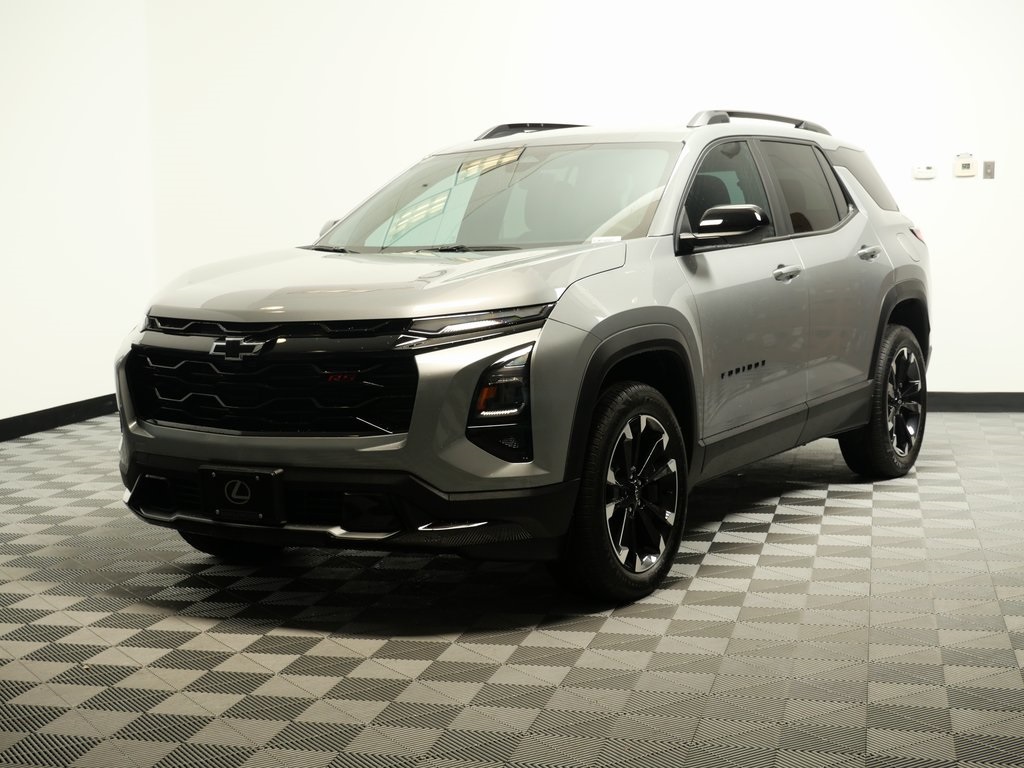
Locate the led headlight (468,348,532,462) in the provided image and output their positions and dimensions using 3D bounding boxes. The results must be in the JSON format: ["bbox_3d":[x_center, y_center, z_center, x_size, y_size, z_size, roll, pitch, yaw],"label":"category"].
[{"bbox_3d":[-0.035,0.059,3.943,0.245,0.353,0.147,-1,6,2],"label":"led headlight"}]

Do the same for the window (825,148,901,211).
[{"bbox_3d":[1.652,-0.972,6.496,0.216,0.294,0.784,3,7,34],"label":"window"}]

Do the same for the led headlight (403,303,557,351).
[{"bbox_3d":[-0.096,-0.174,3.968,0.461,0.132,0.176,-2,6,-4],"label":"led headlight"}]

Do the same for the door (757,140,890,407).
[{"bbox_3d":[1.354,-0.479,5.894,0.265,1.176,1.107,3,7,34],"label":"door"}]

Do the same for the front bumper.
[{"bbox_3d":[-0.700,0.354,4.298,1.803,0.314,0.461,3,7,34],"label":"front bumper"}]

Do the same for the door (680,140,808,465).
[{"bbox_3d":[0.813,-0.344,5.088,0.265,1.215,1.147,3,7,34],"label":"door"}]

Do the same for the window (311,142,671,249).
[{"bbox_3d":[-0.051,-0.720,5.206,1.431,0.431,0.794,3,7,34],"label":"window"}]

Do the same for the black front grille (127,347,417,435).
[{"bbox_3d":[-0.792,0.023,4.138,1.196,0.274,0.157,3,7,34],"label":"black front grille"}]

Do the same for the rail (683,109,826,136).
[{"bbox_3d":[1.115,-1.132,5.995,0.078,0.103,1.548,3,7,34],"label":"rail"}]

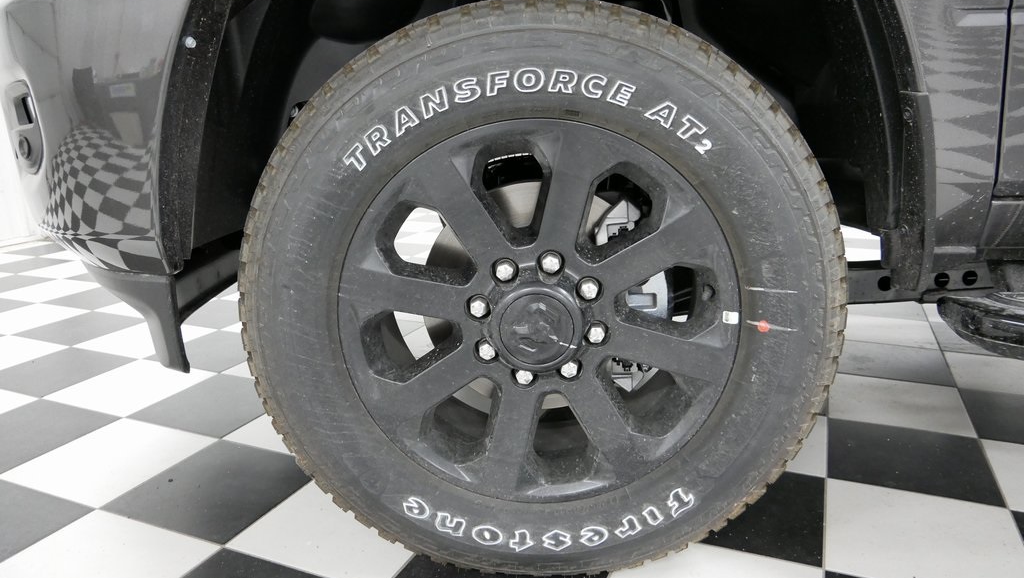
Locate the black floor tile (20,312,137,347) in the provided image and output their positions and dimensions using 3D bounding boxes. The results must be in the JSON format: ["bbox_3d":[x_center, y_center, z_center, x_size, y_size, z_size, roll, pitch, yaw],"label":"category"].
[{"bbox_3d":[-1.437,0.136,2.385,0.303,0.010,0.303,5,16,23],"label":"black floor tile"}]

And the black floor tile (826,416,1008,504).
[{"bbox_3d":[0.804,0.348,1.446,0.303,0.010,0.303,5,16,23],"label":"black floor tile"}]

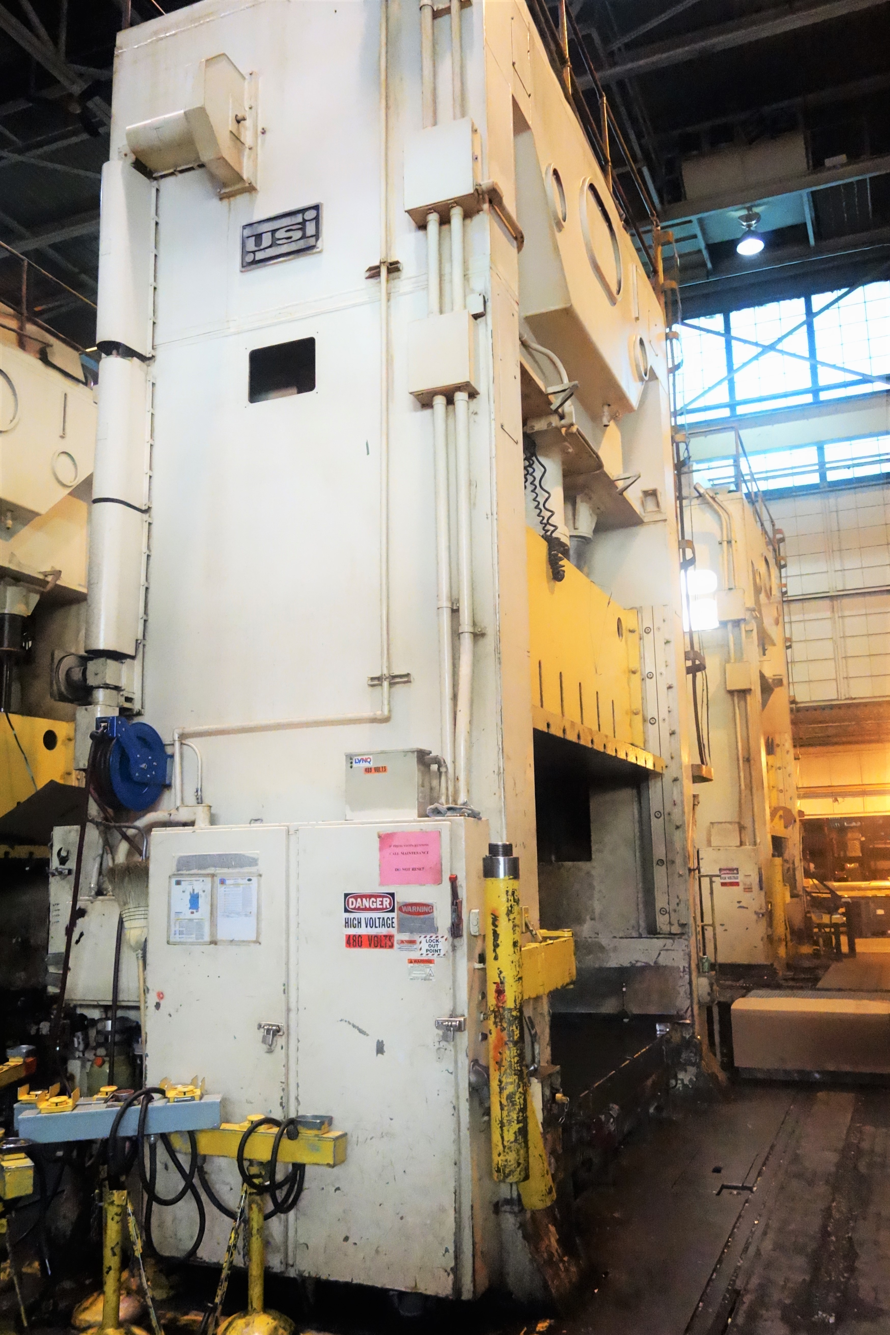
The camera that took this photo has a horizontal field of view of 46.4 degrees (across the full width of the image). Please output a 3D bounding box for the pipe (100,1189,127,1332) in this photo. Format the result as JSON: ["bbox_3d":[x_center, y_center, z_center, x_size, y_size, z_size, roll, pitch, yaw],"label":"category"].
[{"bbox_3d":[-1.269,2.271,3.970,0.065,0.540,0.065,-6,-12,23],"label":"pipe"}]

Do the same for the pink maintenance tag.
[{"bbox_3d":[-0.147,0.802,4.353,0.284,0.218,0.003,-6,-12,23],"label":"pink maintenance tag"}]

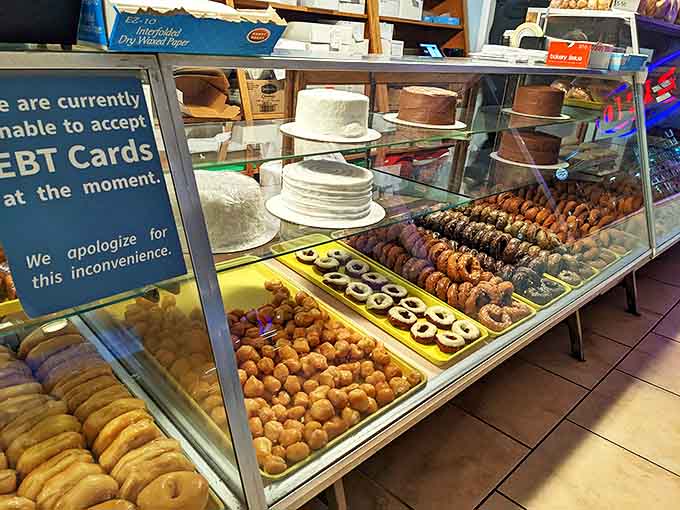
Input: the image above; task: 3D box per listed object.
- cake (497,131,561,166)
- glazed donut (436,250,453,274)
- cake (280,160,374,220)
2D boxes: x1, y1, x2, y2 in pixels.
[{"bbox_3d":[0.644,-0.364,1.790,0.196,0.084,0.196,-17,29,-42],"label":"cake"},{"bbox_3d":[0.336,0.026,1.700,0.082,0.082,0.035,-17,25,-42],"label":"glazed donut"},{"bbox_3d":[-0.026,-0.142,1.129,0.197,0.078,0.197,3,21,-1],"label":"cake"}]

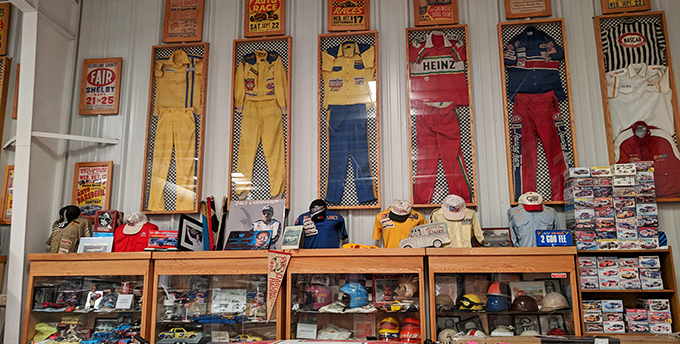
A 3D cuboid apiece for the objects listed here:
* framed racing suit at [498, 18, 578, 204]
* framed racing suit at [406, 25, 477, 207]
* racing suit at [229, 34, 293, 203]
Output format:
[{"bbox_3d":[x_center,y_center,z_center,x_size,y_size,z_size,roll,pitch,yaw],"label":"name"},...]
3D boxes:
[{"bbox_3d":[1.903,-0.589,4.912,0.607,1.821,0.078,-2,-11,8],"label":"framed racing suit"},{"bbox_3d":[0.986,-0.557,5.031,0.612,1.818,0.080,-2,-10,7],"label":"framed racing suit"},{"bbox_3d":[-0.818,-0.513,5.277,0.607,1.821,0.078,-2,-11,8],"label":"racing suit"}]

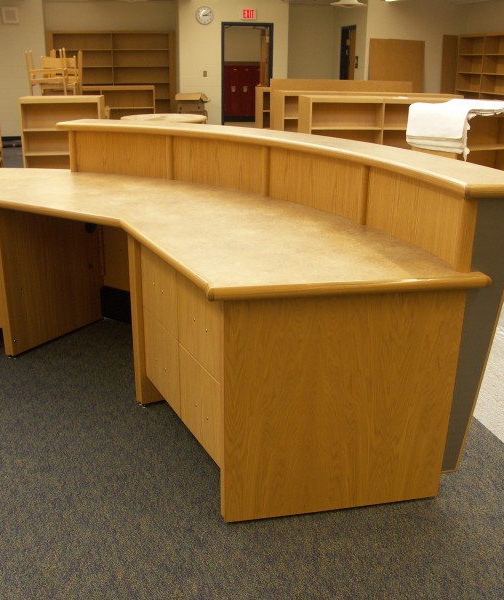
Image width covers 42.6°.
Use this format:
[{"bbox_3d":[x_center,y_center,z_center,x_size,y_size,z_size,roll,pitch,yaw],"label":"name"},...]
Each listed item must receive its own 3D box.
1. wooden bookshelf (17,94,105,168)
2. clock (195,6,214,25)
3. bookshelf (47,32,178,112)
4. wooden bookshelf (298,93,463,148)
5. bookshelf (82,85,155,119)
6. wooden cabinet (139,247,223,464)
[{"bbox_3d":[-2.321,-1.983,8.119,0.948,1.086,0.570,-2,20,-8],"label":"wooden bookshelf"},{"bbox_3d":[-0.878,-5.347,12.162,0.340,0.340,0.055,0,20,-2],"label":"clock"},{"bbox_3d":[-2.727,-4.218,12.857,2.511,2.070,0.330,0,20,-2],"label":"bookshelf"},{"bbox_3d":[2.026,-2.077,8.511,2.747,1.093,0.608,-2,20,-8],"label":"wooden bookshelf"},{"bbox_3d":[-2.646,-3.259,11.627,1.852,1.091,0.520,-2,20,-7],"label":"bookshelf"},{"bbox_3d":[-0.058,0.132,2.512,0.500,0.607,0.780,-9,22,-26],"label":"wooden cabinet"}]

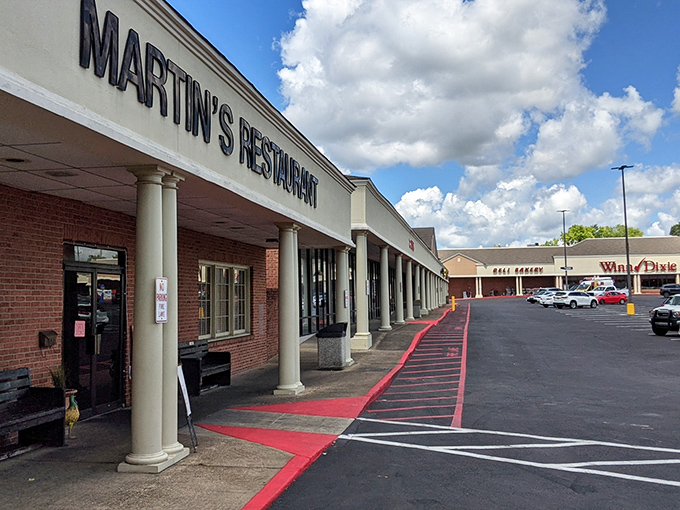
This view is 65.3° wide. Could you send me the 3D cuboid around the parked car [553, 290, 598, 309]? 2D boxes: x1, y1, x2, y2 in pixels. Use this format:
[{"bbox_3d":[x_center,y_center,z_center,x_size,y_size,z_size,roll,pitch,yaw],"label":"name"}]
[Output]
[{"bbox_3d":[23.848,4.539,53.428,4.850,1.720,1.920,1,-5,-21],"label":"parked car"}]

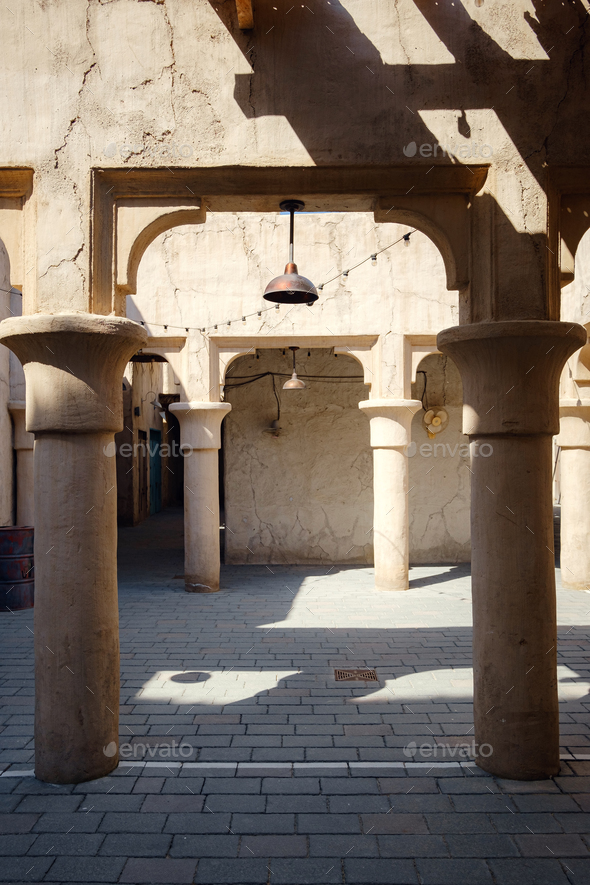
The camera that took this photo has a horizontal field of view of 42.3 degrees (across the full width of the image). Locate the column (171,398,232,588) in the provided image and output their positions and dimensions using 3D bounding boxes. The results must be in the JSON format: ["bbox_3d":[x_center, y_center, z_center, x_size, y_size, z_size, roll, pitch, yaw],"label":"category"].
[{"bbox_3d":[-1.198,0.688,9.619,0.780,2.345,0.780,0,-1,0],"label":"column"}]

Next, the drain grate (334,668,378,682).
[{"bbox_3d":[0.480,1.801,5.808,0.310,0.030,0.310,0,-1,0],"label":"drain grate"}]

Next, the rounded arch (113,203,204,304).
[{"bbox_3d":[-0.723,-1.059,4.160,0.445,0.465,0.260,0,-1,0],"label":"rounded arch"}]

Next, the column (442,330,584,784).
[{"bbox_3d":[1.192,0.580,4.140,0.785,2.345,0.785,0,-1,0],"label":"column"}]

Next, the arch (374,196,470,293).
[{"bbox_3d":[0.686,-1.078,4.191,0.475,0.445,0.260,0,-1,0],"label":"arch"}]

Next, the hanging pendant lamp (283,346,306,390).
[{"bbox_3d":[-0.003,-0.943,9.700,0.300,0.545,0.300,0,-1,0],"label":"hanging pendant lamp"}]

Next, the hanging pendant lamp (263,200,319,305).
[{"bbox_3d":[-0.023,-1.042,4.170,0.302,0.502,0.302,0,-1,0],"label":"hanging pendant lamp"}]

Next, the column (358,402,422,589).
[{"bbox_3d":[1.232,0.679,9.669,0.780,2.350,0.780,0,-1,0],"label":"column"}]

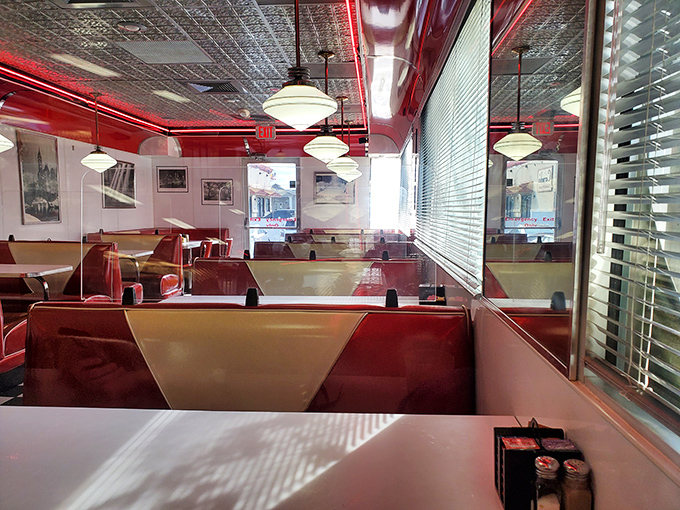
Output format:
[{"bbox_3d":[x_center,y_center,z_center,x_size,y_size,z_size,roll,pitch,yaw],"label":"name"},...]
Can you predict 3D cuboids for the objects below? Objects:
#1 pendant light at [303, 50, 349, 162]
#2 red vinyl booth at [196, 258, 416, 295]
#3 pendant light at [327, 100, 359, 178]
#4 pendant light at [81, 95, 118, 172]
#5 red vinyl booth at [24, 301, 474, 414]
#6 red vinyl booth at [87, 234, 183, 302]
[{"bbox_3d":[-0.104,-1.193,4.150,0.367,0.880,0.367,0,5,4],"label":"pendant light"},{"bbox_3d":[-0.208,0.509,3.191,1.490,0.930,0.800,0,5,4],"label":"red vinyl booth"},{"bbox_3d":[0.035,-1.341,5.818,0.367,0.880,0.367,0,5,4],"label":"pendant light"},{"bbox_3d":[-2.634,-1.324,5.597,0.367,0.880,0.367,0,5,4],"label":"pendant light"},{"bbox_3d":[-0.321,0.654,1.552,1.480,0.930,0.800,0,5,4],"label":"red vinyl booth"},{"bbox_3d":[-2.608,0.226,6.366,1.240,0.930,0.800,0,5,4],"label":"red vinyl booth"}]

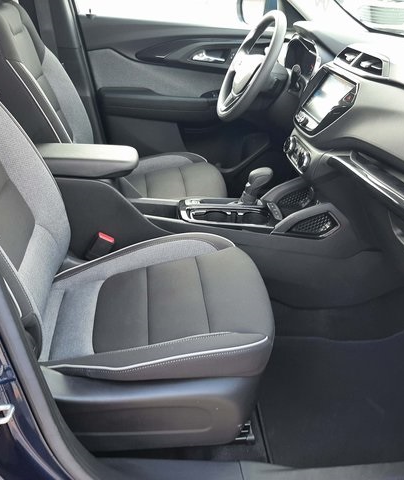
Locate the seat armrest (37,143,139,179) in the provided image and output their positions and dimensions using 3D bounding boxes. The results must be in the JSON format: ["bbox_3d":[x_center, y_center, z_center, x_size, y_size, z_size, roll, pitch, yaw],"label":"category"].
[{"bbox_3d":[-0.306,-0.209,1.266,0.290,0.066,0.135,1,27,-7],"label":"seat armrest"}]

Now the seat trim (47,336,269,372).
[{"bbox_3d":[-0.083,0.214,0.873,0.405,0.043,0.050,1,27,-7],"label":"seat trim"}]

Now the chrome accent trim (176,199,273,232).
[{"bbox_3d":[0.065,-0.070,1.375,0.250,0.030,0.175,1,27,-7],"label":"chrome accent trim"}]

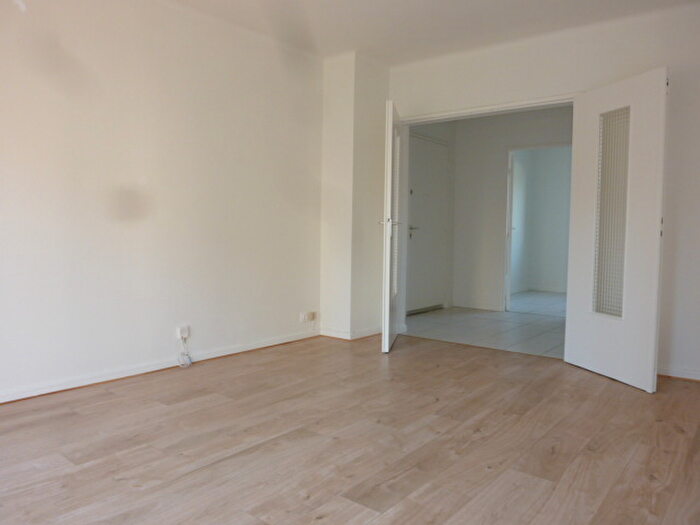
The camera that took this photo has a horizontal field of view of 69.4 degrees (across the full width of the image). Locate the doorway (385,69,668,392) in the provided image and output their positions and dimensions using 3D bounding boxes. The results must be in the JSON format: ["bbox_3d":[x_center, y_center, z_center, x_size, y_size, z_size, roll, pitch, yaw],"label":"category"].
[{"bbox_3d":[1.137,-0.266,3.947,2.270,2.050,0.780,3,4,38],"label":"doorway"}]

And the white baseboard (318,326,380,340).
[{"bbox_3d":[0.035,0.655,4.897,0.374,0.075,0.562,3,4,38],"label":"white baseboard"}]

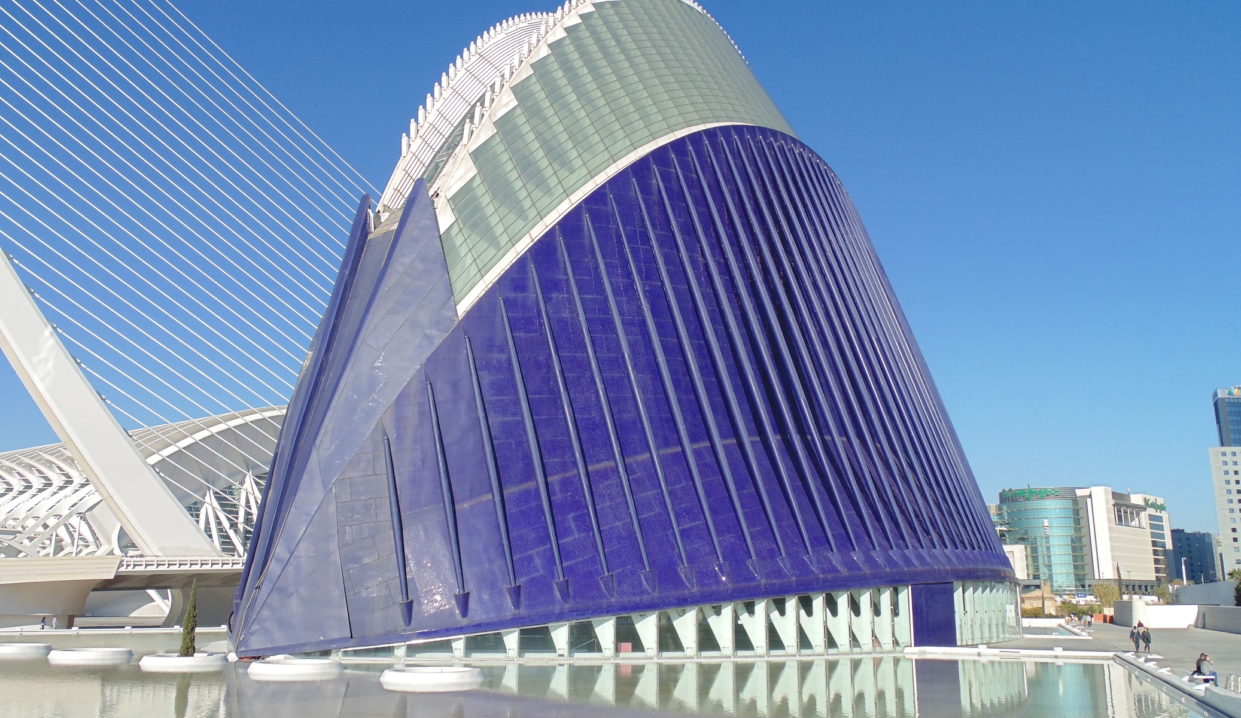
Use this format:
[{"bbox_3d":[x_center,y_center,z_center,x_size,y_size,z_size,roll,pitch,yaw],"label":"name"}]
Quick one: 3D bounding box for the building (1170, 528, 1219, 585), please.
[{"bbox_3d":[283.894,99.279,480.000,21.000,29.000,15.000,-2,-14,10],"label":"building"}]

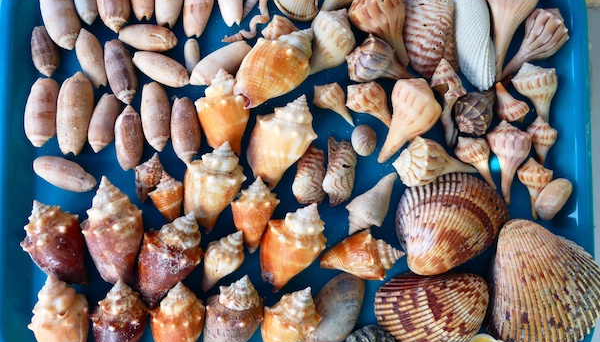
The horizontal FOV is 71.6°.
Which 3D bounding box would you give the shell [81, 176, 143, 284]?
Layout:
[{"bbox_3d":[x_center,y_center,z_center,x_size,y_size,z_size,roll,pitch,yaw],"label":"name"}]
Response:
[{"bbox_3d":[-0.137,0.043,0.306,0.043,0.034,0.079,-7,88,0],"label":"shell"}]

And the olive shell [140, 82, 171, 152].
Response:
[{"bbox_3d":[-0.112,-0.042,0.324,0.022,0.020,0.055,-6,88,-1],"label":"olive shell"}]

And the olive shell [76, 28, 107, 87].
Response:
[{"bbox_3d":[-0.160,-0.087,0.321,0.019,0.018,0.050,-20,87,-1],"label":"olive shell"}]

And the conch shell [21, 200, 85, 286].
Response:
[{"bbox_3d":[-0.180,0.054,0.310,0.048,0.036,0.074,-31,88,-2],"label":"conch shell"}]

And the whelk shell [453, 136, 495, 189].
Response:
[{"bbox_3d":[0.136,-0.008,0.311,0.025,0.021,0.049,-34,88,-2],"label":"whelk shell"}]

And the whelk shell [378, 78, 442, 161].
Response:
[{"bbox_3d":[0.080,-0.036,0.314,0.038,0.032,0.070,30,88,1],"label":"whelk shell"}]

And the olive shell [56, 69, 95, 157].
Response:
[{"bbox_3d":[-0.171,-0.044,0.318,0.027,0.025,0.063,3,88,0],"label":"olive shell"}]

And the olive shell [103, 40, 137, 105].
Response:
[{"bbox_3d":[-0.138,-0.076,0.321,0.022,0.021,0.051,-14,88,-1],"label":"olive shell"}]

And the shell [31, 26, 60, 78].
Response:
[{"bbox_3d":[-0.195,-0.092,0.318,0.016,0.015,0.040,-18,88,-1],"label":"shell"}]

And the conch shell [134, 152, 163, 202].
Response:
[{"bbox_3d":[-0.117,0.005,0.322,0.023,0.018,0.041,12,88,0],"label":"conch shell"}]

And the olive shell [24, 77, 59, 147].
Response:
[{"bbox_3d":[-0.196,-0.045,0.317,0.024,0.022,0.054,6,87,0],"label":"olive shell"}]

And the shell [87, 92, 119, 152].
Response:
[{"bbox_3d":[-0.151,-0.037,0.320,0.020,0.019,0.046,12,88,0],"label":"shell"}]

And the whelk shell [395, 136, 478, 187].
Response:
[{"bbox_3d":[0.101,-0.005,0.308,0.063,0.029,0.036,6,88,0],"label":"whelk shell"}]

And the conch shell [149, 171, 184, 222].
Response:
[{"bbox_3d":[-0.100,0.020,0.314,0.026,0.021,0.038,-12,88,0],"label":"conch shell"}]

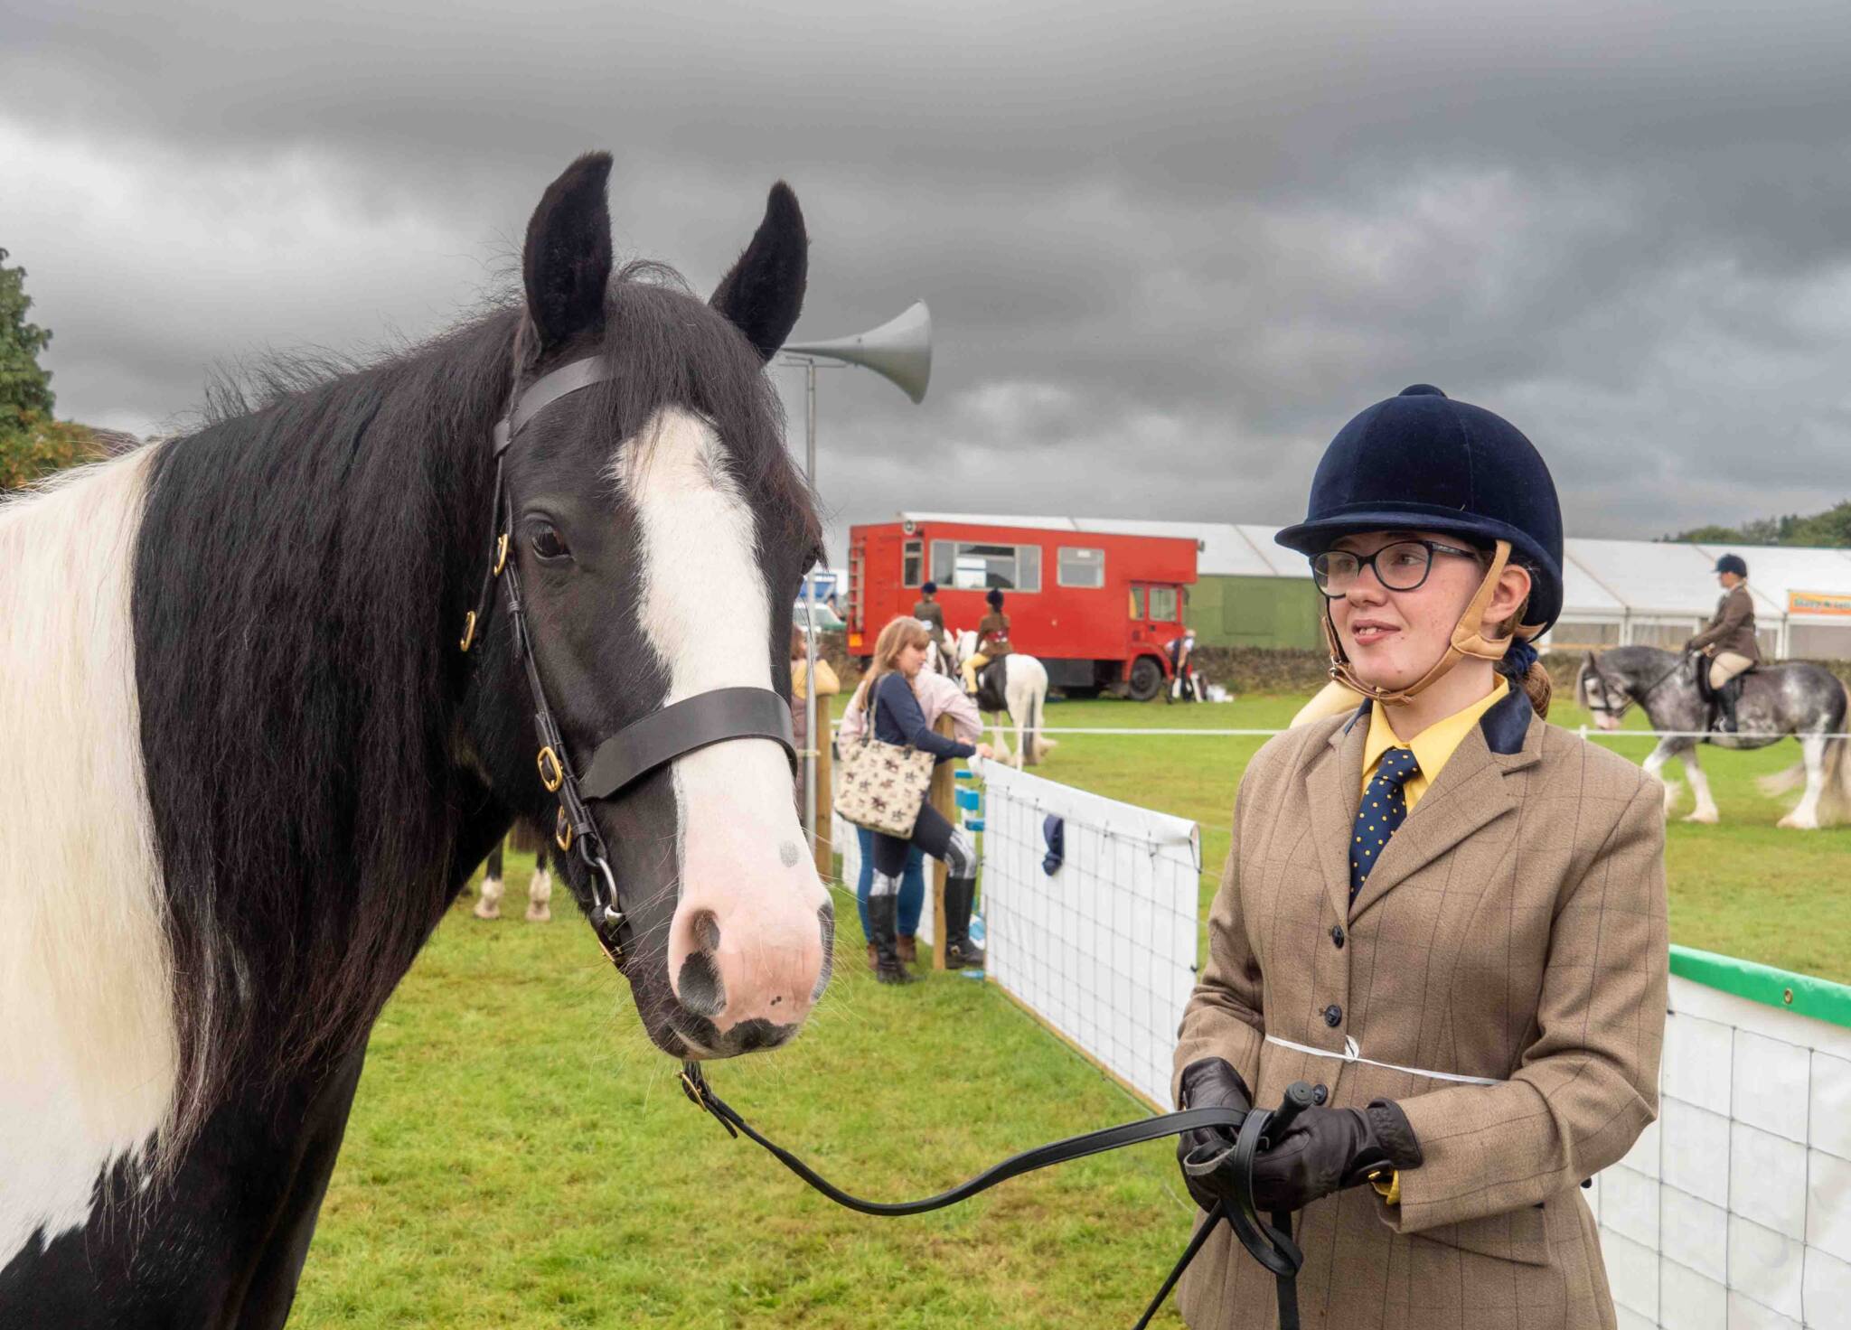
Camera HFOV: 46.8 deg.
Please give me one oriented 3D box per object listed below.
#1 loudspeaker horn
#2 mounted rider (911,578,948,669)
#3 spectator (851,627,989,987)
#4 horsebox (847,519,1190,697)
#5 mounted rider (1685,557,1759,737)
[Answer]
[{"bbox_3d":[-0.477,-1.951,13.300,0.990,0.645,0.645,1,1,-14],"label":"loudspeaker horn"},{"bbox_3d":[0.067,-0.472,28.500,0.500,1.280,0.520,1,1,14],"label":"mounted rider"},{"bbox_3d":[-0.023,0.594,9.600,0.600,1.620,0.520,1,1,-9],"label":"spectator"},{"bbox_3d":[2.106,-1.045,44.343,7.500,3.400,2.400,0,1,-40],"label":"horsebox"},{"bbox_3d":[6.488,-0.176,17.400,0.600,1.430,0.570,1,1,16],"label":"mounted rider"}]

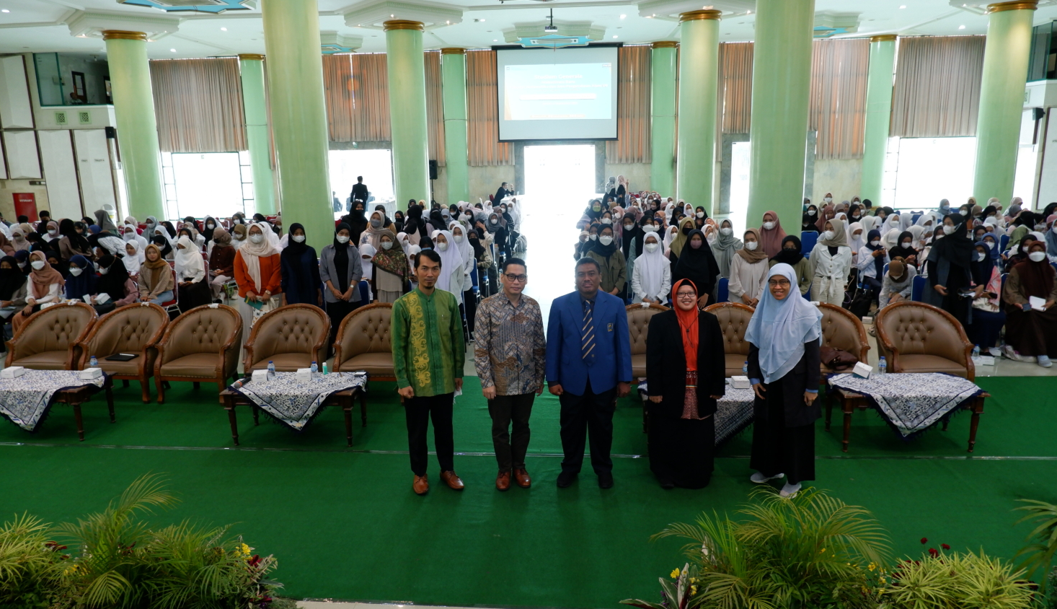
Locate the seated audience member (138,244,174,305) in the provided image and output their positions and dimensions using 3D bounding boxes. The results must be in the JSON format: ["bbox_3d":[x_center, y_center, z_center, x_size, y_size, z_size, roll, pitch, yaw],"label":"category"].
[{"bbox_3d":[-4.912,-0.114,8.563,0.500,1.295,0.750,-1,13,-1],"label":"seated audience member"}]

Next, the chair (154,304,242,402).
[{"bbox_3d":[-3.273,0.486,6.755,0.760,0.870,0.680,0,13,3],"label":"chair"}]

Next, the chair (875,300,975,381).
[{"bbox_3d":[3.665,0.471,6.303,0.770,0.850,0.720,-2,13,-4],"label":"chair"}]

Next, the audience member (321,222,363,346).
[{"bbox_3d":[-2.193,-0.139,7.753,0.500,1.610,0.340,-3,13,-7],"label":"audience member"}]

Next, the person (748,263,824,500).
[{"bbox_3d":[1.760,0.509,4.553,0.530,1.620,0.400,3,13,17],"label":"person"}]

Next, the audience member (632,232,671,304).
[{"bbox_3d":[1.444,-0.085,7.770,0.450,1.530,0.300,0,11,6],"label":"audience member"}]

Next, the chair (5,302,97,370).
[{"bbox_3d":[-4.951,0.493,7.033,0.770,0.900,0.710,0,11,5],"label":"chair"}]

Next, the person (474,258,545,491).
[{"bbox_3d":[-0.136,0.494,4.644,0.490,1.655,0.310,-2,11,-7],"label":"person"}]

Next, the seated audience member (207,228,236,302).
[{"bbox_3d":[-5.163,-0.633,10.996,0.480,1.238,0.750,0,13,3],"label":"seated audience member"}]

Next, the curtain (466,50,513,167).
[{"bbox_3d":[-1.467,-7.313,24.790,1.730,4.120,0.160,0,13,4],"label":"curtain"}]

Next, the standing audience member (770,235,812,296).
[{"bbox_3d":[3.046,-0.063,7.746,0.480,1.490,0.300,1,11,9],"label":"standing audience member"}]

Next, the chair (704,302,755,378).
[{"bbox_3d":[2.007,0.466,6.441,0.760,0.870,0.680,0,13,3],"label":"chair"}]

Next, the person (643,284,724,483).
[{"bbox_3d":[1.097,0.553,4.726,0.570,1.489,0.370,0,13,6],"label":"person"}]

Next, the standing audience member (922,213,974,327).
[{"bbox_3d":[4.875,-0.236,7.711,0.540,1.640,0.320,1,12,12],"label":"standing audience member"}]

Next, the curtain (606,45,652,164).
[{"bbox_3d":[3.355,-6.677,22.115,1.620,3.834,0.180,0,13,3],"label":"curtain"}]

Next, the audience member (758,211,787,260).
[{"bbox_3d":[3.182,-0.428,8.758,0.460,1.610,0.300,1,11,9],"label":"audience member"}]

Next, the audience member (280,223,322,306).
[{"bbox_3d":[-2.673,-0.135,7.772,0.480,1.610,0.320,-3,13,-7],"label":"audience member"}]

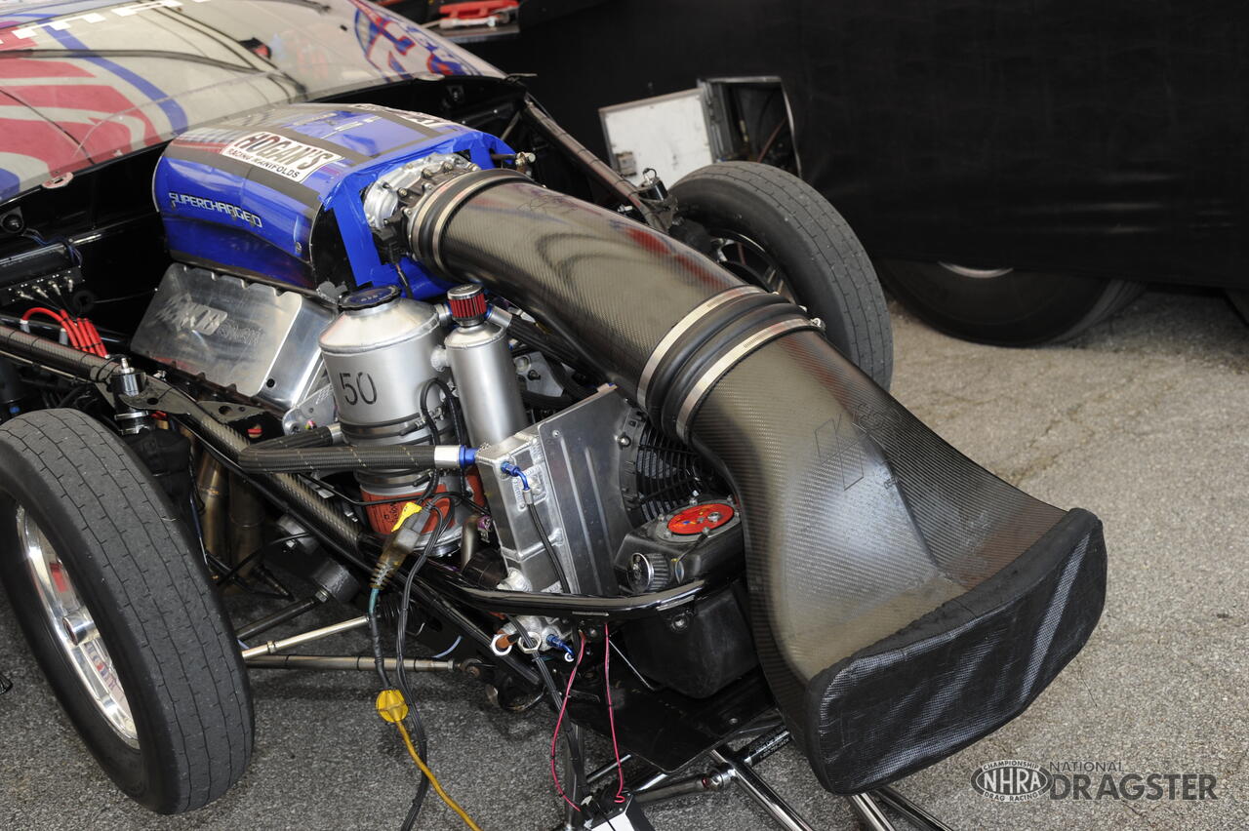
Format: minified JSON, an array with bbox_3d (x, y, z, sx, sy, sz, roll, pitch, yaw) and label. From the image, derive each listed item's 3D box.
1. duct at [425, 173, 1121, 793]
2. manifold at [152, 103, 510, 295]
[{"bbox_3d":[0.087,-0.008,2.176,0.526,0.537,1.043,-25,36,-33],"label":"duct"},{"bbox_3d":[-0.517,-0.414,2.759,0.415,0.288,0.638,-25,22,-33],"label":"manifold"}]

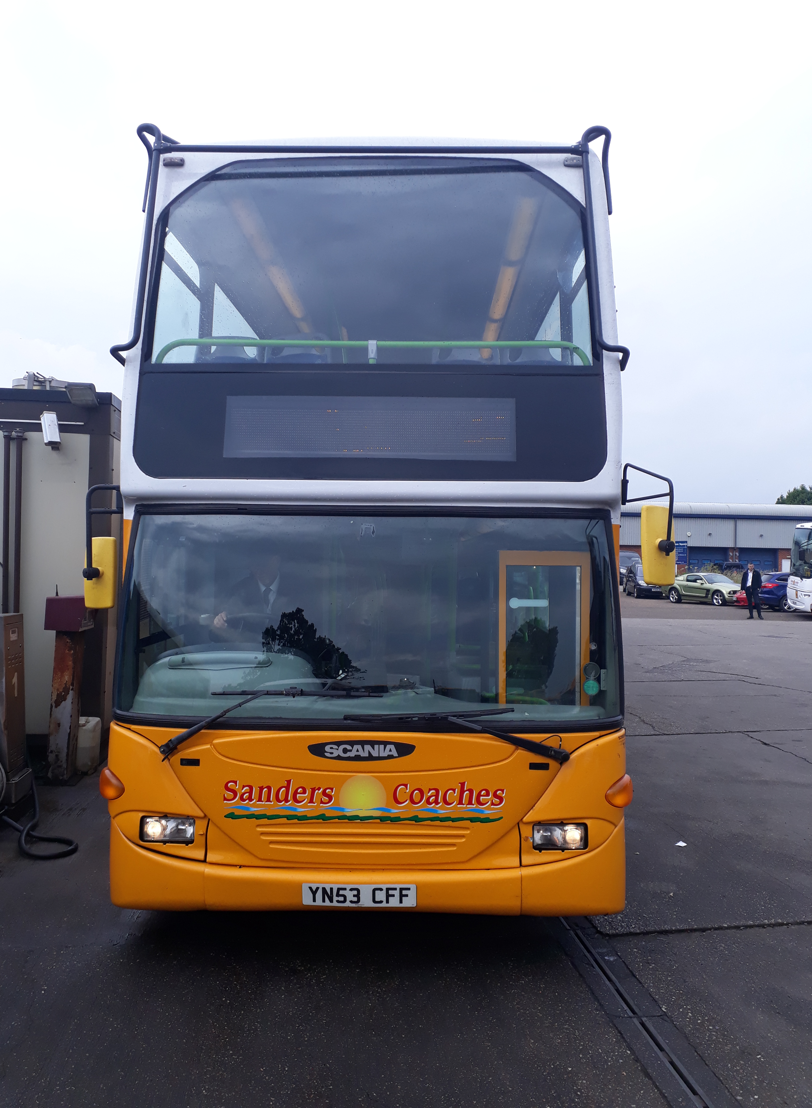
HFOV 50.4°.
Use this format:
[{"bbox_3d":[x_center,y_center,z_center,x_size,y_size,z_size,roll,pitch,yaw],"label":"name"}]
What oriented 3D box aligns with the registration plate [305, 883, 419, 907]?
[{"bbox_3d":[-0.212,1.560,3.950,0.520,0.111,0.015,1,6,1],"label":"registration plate"}]

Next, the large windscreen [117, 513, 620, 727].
[{"bbox_3d":[-0.183,0.305,4.200,2.420,1.040,0.260,1,-8,1],"label":"large windscreen"}]

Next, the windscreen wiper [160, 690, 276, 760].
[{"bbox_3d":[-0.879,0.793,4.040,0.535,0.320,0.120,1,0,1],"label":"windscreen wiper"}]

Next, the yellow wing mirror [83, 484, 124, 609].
[{"bbox_3d":[-1.497,-0.036,4.270,0.180,0.610,0.160,0,0,12],"label":"yellow wing mirror"}]

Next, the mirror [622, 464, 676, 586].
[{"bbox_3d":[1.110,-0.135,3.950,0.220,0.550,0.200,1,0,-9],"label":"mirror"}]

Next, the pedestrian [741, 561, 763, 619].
[{"bbox_3d":[10.900,1.185,27.200,0.600,1.780,0.360,0,0,33],"label":"pedestrian"}]

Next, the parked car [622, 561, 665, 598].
[{"bbox_3d":[12.720,1.400,44.900,1.850,1.700,4.500,0,0,7],"label":"parked car"}]

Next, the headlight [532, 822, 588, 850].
[{"bbox_3d":[0.715,1.313,4.010,0.260,0.127,0.090,1,0,-2],"label":"headlight"}]

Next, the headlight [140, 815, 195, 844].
[{"bbox_3d":[-1.130,1.305,4.090,0.255,0.132,0.120,1,0,1],"label":"headlight"}]

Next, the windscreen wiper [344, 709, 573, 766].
[{"bbox_3d":[0.230,0.838,3.990,1.040,0.255,0.130,1,0,1],"label":"windscreen wiper"}]

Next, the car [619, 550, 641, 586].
[{"bbox_3d":[15.900,1.080,62.000,1.950,2.300,5.000,0,0,7],"label":"car"}]

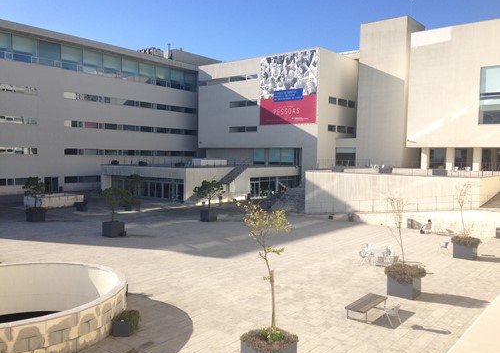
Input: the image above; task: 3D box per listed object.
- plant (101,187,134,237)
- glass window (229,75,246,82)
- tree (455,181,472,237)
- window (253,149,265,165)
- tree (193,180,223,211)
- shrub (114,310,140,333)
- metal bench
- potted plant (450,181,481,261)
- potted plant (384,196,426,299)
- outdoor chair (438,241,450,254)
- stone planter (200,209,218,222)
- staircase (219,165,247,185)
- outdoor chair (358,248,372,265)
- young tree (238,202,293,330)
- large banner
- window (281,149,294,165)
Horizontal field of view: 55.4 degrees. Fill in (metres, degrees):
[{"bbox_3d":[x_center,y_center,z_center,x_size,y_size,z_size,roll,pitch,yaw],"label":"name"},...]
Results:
[{"bbox_3d":[-9.857,2.668,35.328,2.200,3.706,2.200,2,3,39],"label":"plant"},{"bbox_3d":[-1.832,-15.232,74.427,3.562,0.876,0.150,3,4,42],"label":"glass window"},{"bbox_3d":[12.993,1.973,28.944,1.100,3.339,1.050,1,2,0],"label":"tree"},{"bbox_3d":[1.460,-3.101,75.717,2.355,2.484,0.150,3,4,42],"label":"window"},{"bbox_3d":[-3.795,1.725,43.802,2.800,2.901,2.800,1,2,-5],"label":"tree"},{"bbox_3d":[-4.108,4.861,15.894,0.850,0.720,0.750,1,2,0],"label":"shrub"},{"bbox_3d":[4.457,5.000,18.123,0.754,0.442,2.370,3,3,35],"label":"metal bench"},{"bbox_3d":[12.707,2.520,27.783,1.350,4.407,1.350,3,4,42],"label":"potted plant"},{"bbox_3d":[6.801,2.989,20.835,1.400,4.327,1.400,3,3,36],"label":"potted plant"},{"bbox_3d":[12.383,4.487,30.288,0.570,0.780,0.560,3,3,40],"label":"outdoor chair"},{"bbox_3d":[-3.844,3.638,44.562,1.110,1.020,1.110,2,3,39],"label":"stone planter"},{"bbox_3d":[-2.411,-0.028,66.810,2.100,2.500,3.600,2,3,39],"label":"staircase"},{"bbox_3d":[6.556,4.529,27.075,0.540,0.750,0.520,-1,2,-30],"label":"outdoor chair"},{"bbox_3d":[0.430,2.423,13.053,1.500,3.455,1.400,1,2,0],"label":"young tree"},{"bbox_3d":[5.314,-12.398,68.067,10.072,9.901,0.120,3,4,42],"label":"large banner"},{"bbox_3d":[7.059,-3.614,89.728,2.900,2.918,0.200,2,3,39],"label":"window"}]

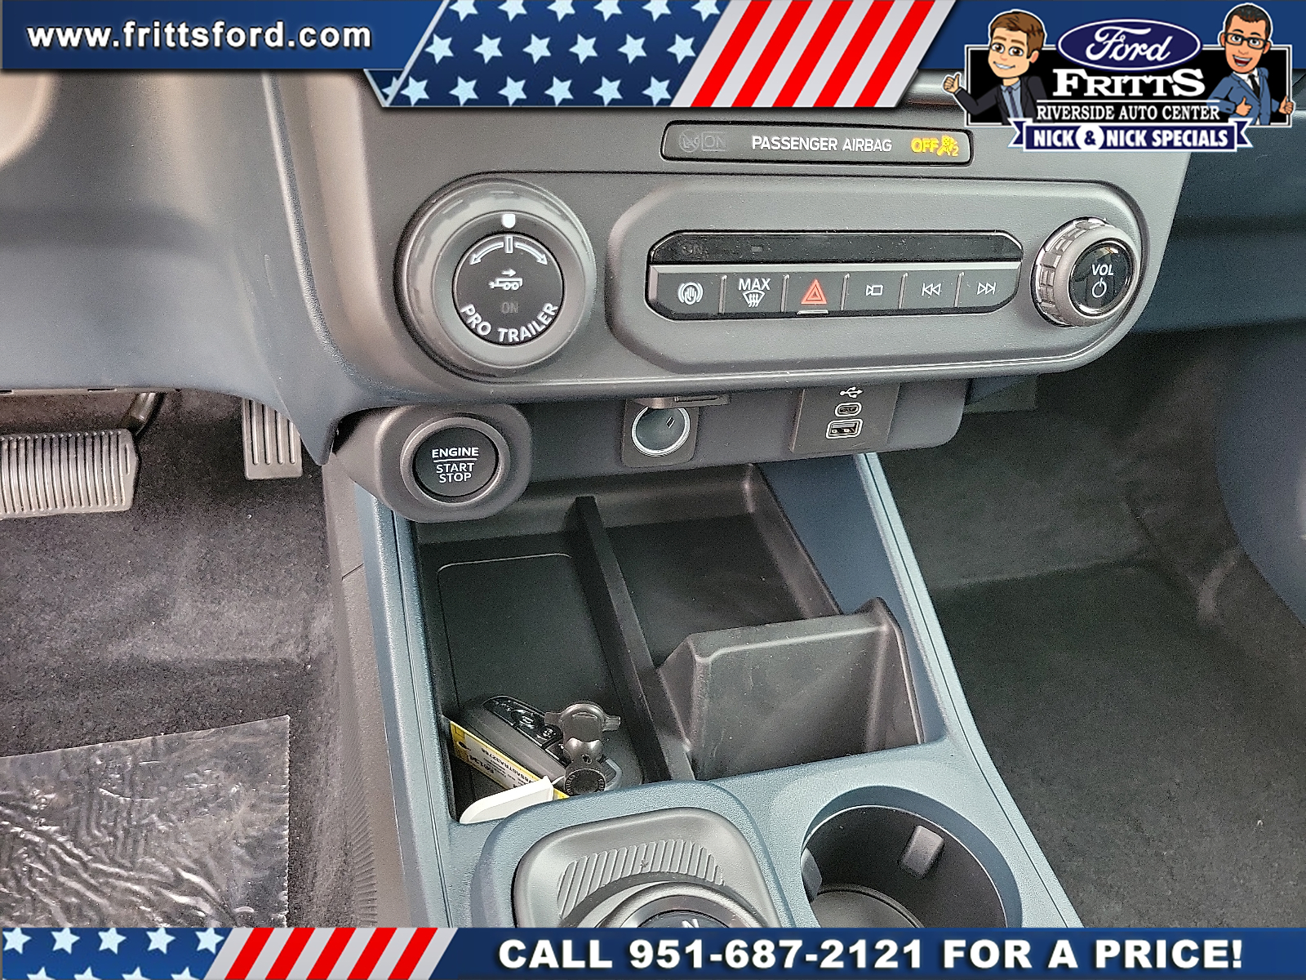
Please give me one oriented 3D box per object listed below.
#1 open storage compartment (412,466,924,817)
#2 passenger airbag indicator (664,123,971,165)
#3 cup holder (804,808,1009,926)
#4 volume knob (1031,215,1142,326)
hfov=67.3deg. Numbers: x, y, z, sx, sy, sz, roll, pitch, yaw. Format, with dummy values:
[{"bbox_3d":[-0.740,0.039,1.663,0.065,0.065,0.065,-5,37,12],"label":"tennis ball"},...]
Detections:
[{"bbox_3d":[-0.003,0.056,0.502,0.218,0.082,0.195,-5,39,-17],"label":"open storage compartment"},{"bbox_3d":[0.065,-0.132,0.377,0.131,0.013,0.008,-5,20,-17],"label":"passenger airbag indicator"},{"bbox_3d":[0.093,0.180,0.397,0.086,0.070,0.086,-5,41,-18],"label":"cup holder"},{"bbox_3d":[0.188,-0.092,0.421,0.044,0.044,0.018,-5,20,-17],"label":"volume knob"}]

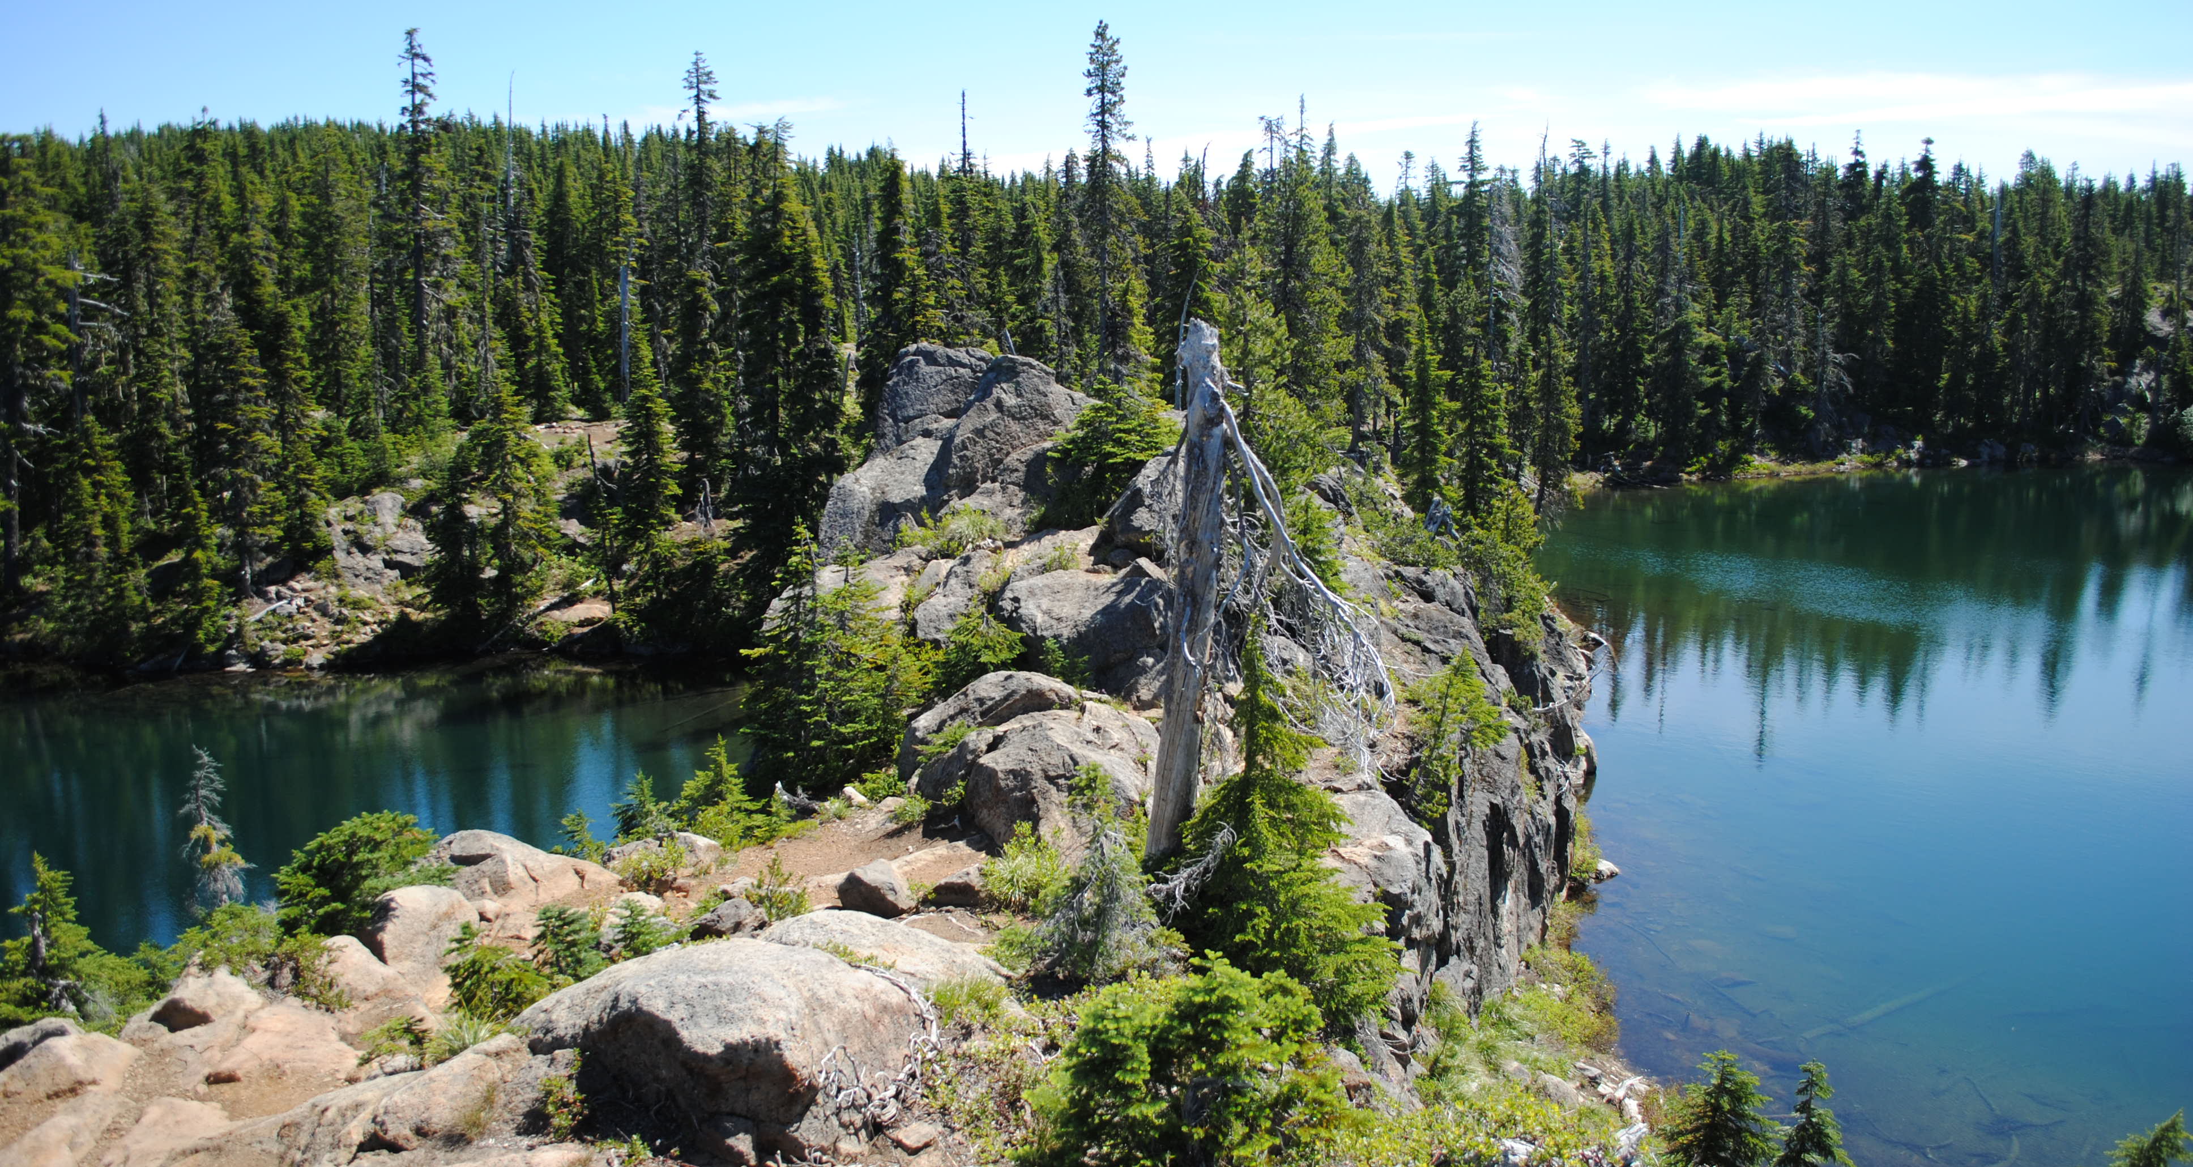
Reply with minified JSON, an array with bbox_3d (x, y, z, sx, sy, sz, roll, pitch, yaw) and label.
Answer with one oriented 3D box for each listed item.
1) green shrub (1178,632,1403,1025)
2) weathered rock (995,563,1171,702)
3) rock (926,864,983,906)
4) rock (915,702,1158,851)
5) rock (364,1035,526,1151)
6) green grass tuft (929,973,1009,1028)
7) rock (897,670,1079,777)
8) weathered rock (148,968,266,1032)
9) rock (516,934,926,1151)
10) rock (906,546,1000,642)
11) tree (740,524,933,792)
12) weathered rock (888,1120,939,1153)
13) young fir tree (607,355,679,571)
[{"bbox_3d":[1.099,1.430,9.646,1.250,2.200,1.200,0,8,7],"label":"green shrub"},{"bbox_3d":[-0.117,0.499,15.000,1.650,1.100,1.300,0,7,0],"label":"weathered rock"},{"bbox_3d":[-0.936,1.983,10.865,0.380,0.230,0.300,-1,8,-5],"label":"rock"},{"bbox_3d":[-0.481,1.544,13.200,1.900,1.000,1.500,0,8,0],"label":"rock"},{"bbox_3d":[-2.605,2.037,6.600,0.604,0.371,0.453,-5,10,-23],"label":"rock"},{"bbox_3d":[-0.553,1.830,7.200,0.330,0.210,0.280,0,9,-4],"label":"green grass tuft"},{"bbox_3d":[-0.930,1.191,14.151,1.500,0.920,1.150,-1,8,-4],"label":"rock"},{"bbox_3d":[-3.996,1.866,7.400,0.520,0.250,0.450,0,8,0],"label":"weathered rock"},{"bbox_3d":[-1.716,2.064,7.651,1.780,0.760,1.200,-1,8,-5],"label":"rock"},{"bbox_3d":[-1.573,0.112,18.000,1.000,0.950,0.900,0,8,0],"label":"rock"},{"bbox_3d":[-2.325,0.690,14.900,1.750,2.350,1.600,0,8,0],"label":"tree"},{"bbox_3d":[-0.807,2.436,7.296,0.210,0.110,0.160,-1,8,-7],"label":"weathered rock"},{"bbox_3d":[-10.458,-2.885,38.000,1.700,5.000,1.700,0,7,0],"label":"young fir tree"}]

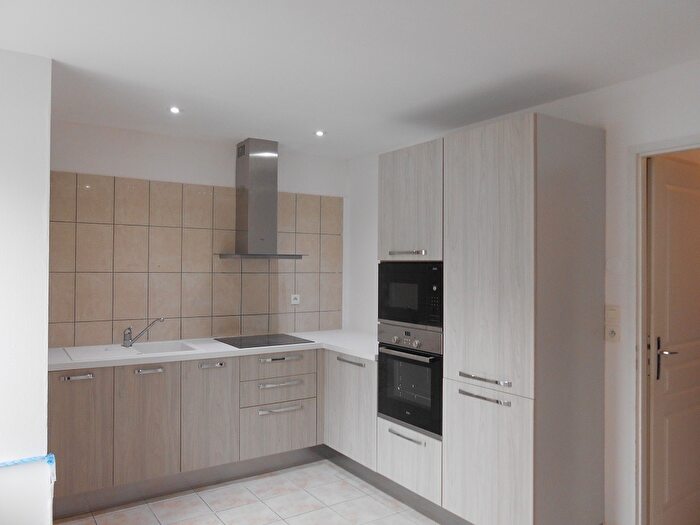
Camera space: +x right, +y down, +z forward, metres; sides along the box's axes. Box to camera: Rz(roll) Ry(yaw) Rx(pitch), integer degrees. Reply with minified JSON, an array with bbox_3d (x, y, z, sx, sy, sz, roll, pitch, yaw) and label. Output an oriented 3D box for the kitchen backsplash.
[{"bbox_3d":[-1.075,-0.003,4.139,2.424,1.195,0.020,1,-1,-34],"label":"kitchen backsplash"}]

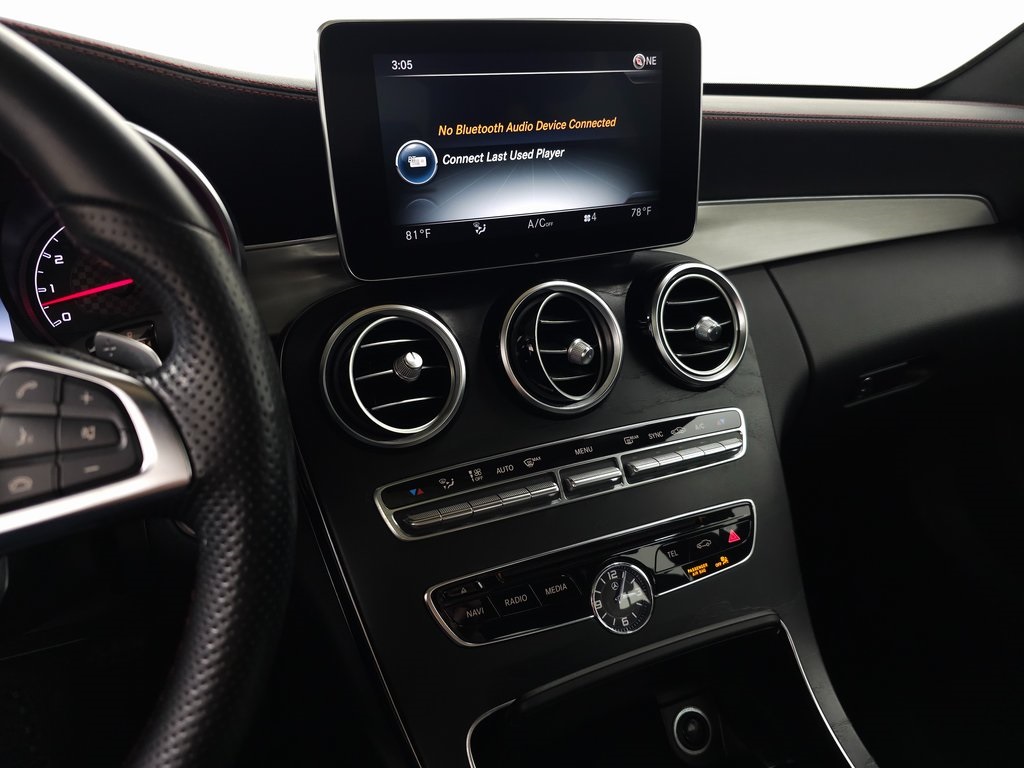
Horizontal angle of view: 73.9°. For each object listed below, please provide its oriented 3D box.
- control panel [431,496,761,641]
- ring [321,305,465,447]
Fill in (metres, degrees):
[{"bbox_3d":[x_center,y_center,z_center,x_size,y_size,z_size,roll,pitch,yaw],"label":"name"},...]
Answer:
[{"bbox_3d":[0.058,0.116,0.410,0.222,0.047,0.025,-10,-8,-19],"label":"control panel"},{"bbox_3d":[-0.067,-0.005,0.388,0.080,0.080,0.020,-10,-3,-15],"label":"ring"}]

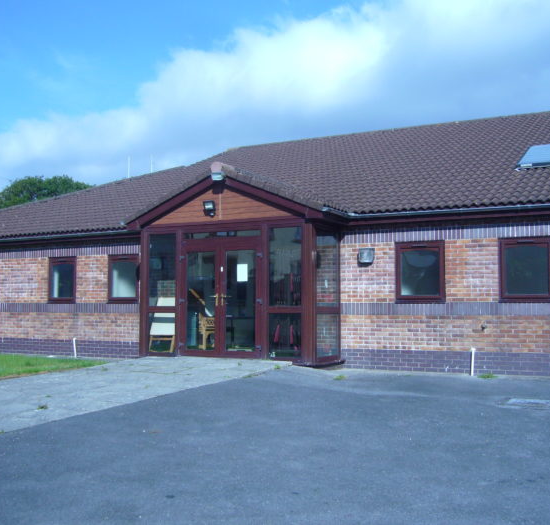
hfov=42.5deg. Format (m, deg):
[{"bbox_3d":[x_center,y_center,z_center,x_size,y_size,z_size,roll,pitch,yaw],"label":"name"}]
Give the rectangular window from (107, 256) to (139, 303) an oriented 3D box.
[{"bbox_3d":[-3.367,0.385,15.852,0.890,1.090,0.100,-2,-4,24],"label":"rectangular window"}]

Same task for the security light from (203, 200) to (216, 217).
[{"bbox_3d":[-1.170,-0.957,12.679,0.190,0.280,0.150,-2,-4,24],"label":"security light"}]

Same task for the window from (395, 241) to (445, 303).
[{"bbox_3d":[2.571,0.190,12.498,0.890,1.080,0.100,-2,-4,24],"label":"window"}]

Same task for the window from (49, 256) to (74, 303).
[{"bbox_3d":[-4.952,0.427,16.570,0.870,1.090,0.100,-2,-4,24],"label":"window"}]

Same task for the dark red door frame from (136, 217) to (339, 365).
[{"bbox_3d":[-0.662,0.534,13.144,3.520,2.460,1.300,-2,-4,24],"label":"dark red door frame"}]

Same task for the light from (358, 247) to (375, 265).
[{"bbox_3d":[1.653,-0.134,12.832,0.250,0.270,0.140,-2,-4,24],"label":"light"}]

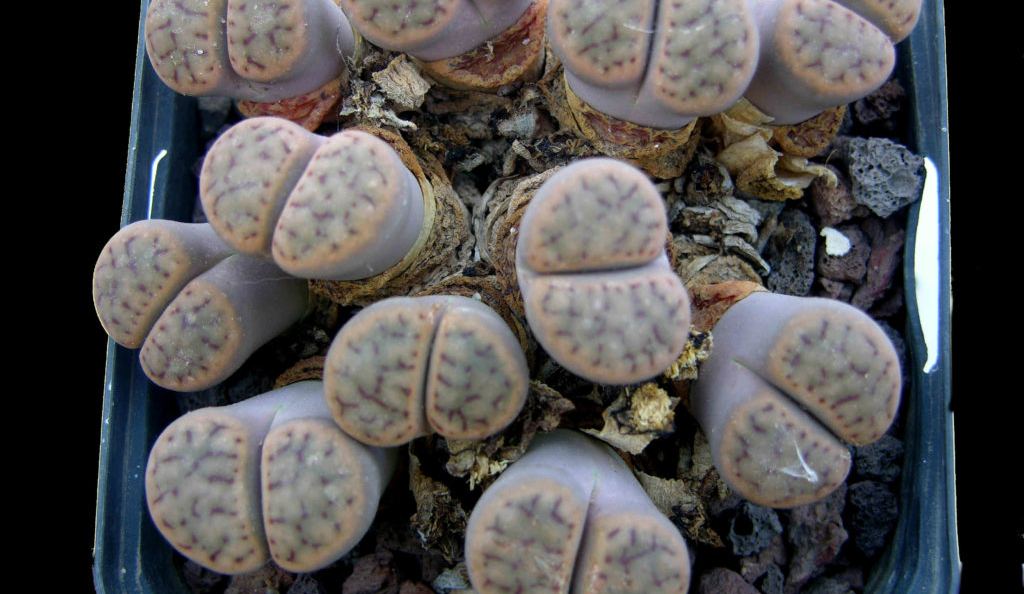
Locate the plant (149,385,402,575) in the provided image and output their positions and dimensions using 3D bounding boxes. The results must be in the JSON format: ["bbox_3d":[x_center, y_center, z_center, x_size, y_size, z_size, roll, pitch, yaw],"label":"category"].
[{"bbox_3d":[-0.023,0.018,0.206,0.022,0.022,0.018,1,98,13],"label":"plant"}]

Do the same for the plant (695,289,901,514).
[{"bbox_3d":[0.029,0.009,0.209,0.018,0.023,0.021,41,92,-12],"label":"plant"}]

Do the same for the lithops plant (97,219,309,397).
[{"bbox_3d":[-0.032,-0.001,0.212,0.019,0.024,0.015,47,115,8],"label":"lithops plant"}]

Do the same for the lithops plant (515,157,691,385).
[{"bbox_3d":[0.008,-0.004,0.211,0.016,0.025,0.022,-1,94,-5],"label":"lithops plant"}]

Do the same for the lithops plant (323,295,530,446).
[{"bbox_3d":[-0.008,0.007,0.208,0.020,0.024,0.015,3,92,3],"label":"lithops plant"}]

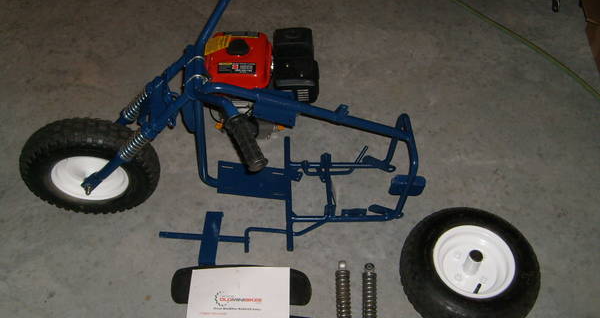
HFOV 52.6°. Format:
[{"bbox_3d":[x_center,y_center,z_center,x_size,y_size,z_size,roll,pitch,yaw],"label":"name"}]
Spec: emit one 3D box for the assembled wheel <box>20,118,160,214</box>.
[{"bbox_3d":[-0.604,0.029,1.761,0.388,0.388,0.105,-6,54,-3],"label":"assembled wheel"}]

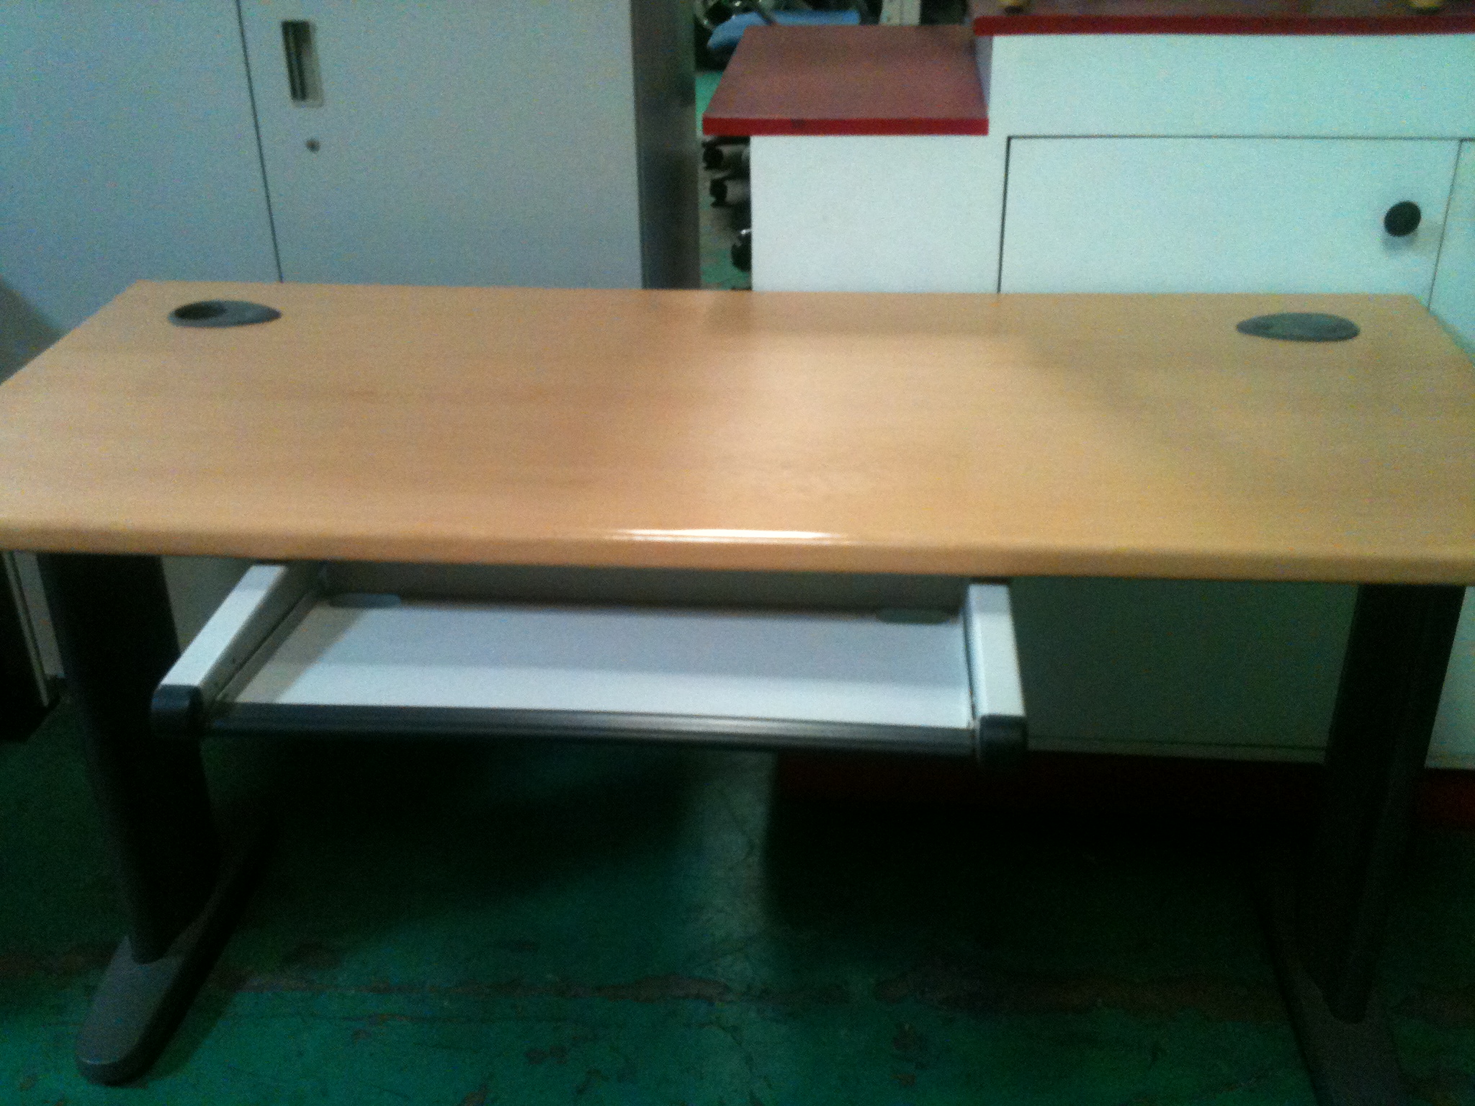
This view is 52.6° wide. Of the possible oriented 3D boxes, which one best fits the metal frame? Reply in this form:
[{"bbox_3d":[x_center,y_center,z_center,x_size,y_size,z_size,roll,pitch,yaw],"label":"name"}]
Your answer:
[{"bbox_3d":[0.004,0.178,1.629,1.436,0.697,0.524,1,28,4],"label":"metal frame"}]

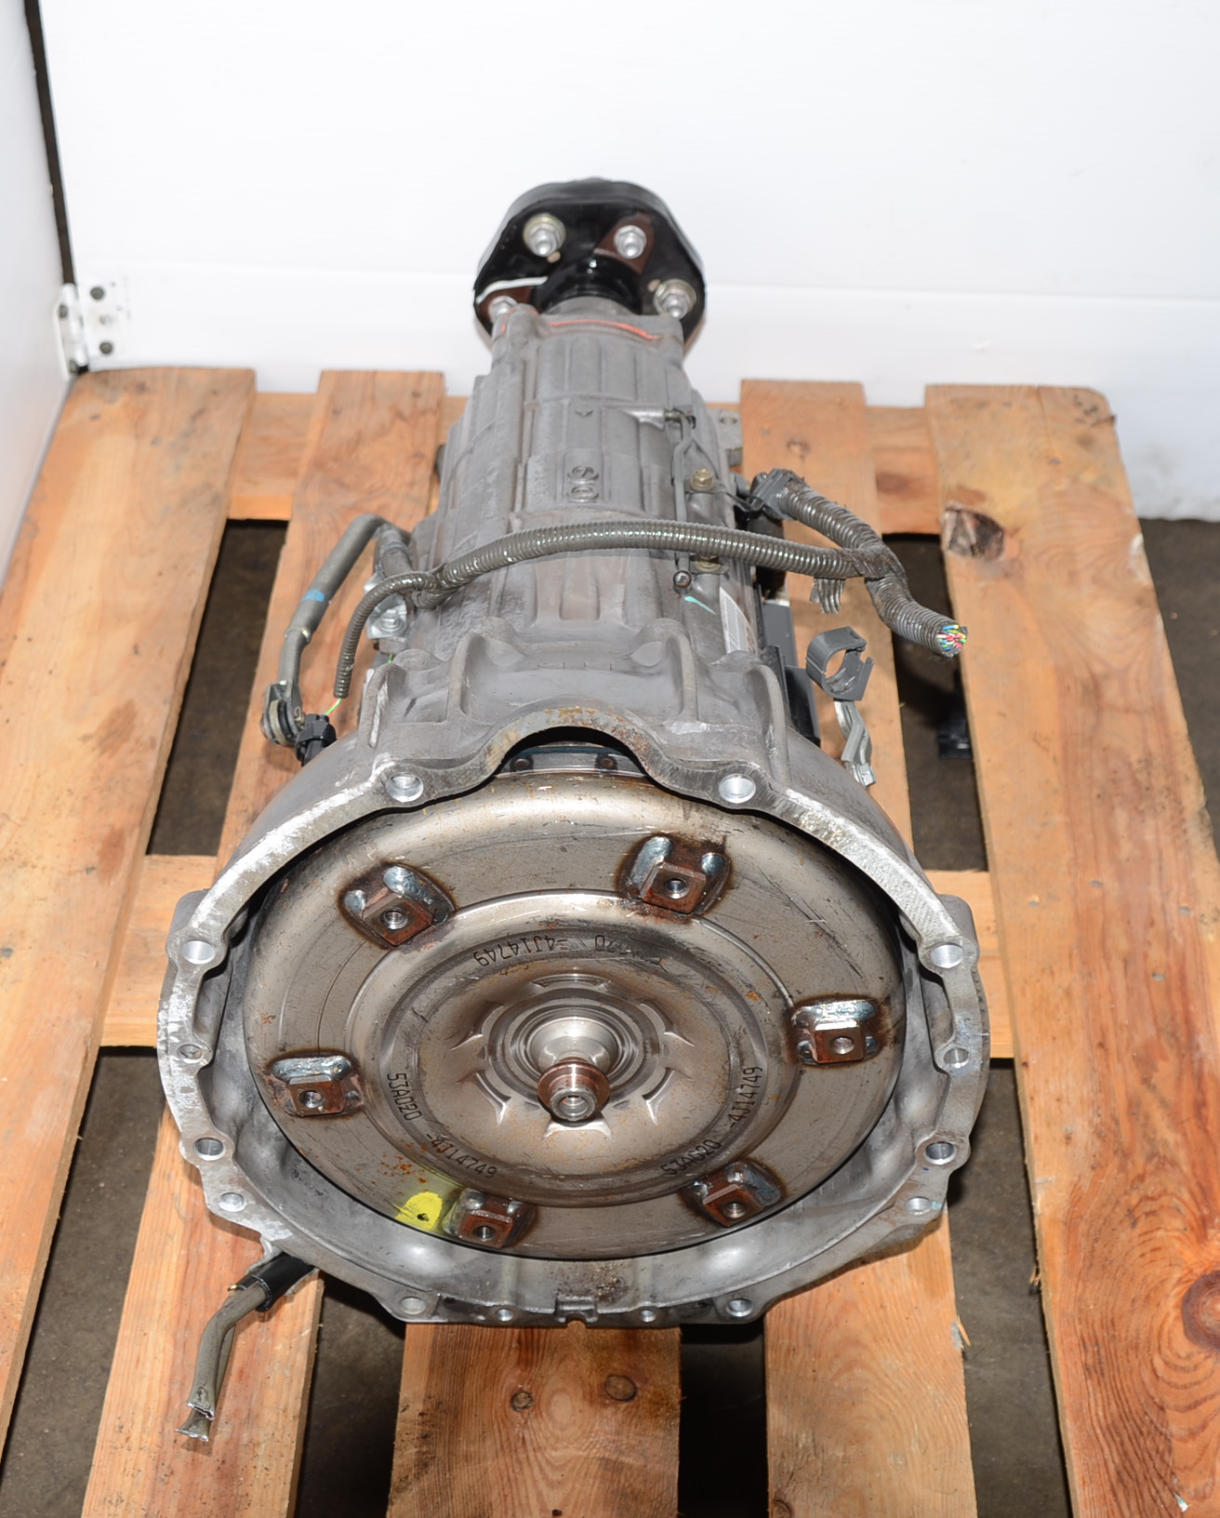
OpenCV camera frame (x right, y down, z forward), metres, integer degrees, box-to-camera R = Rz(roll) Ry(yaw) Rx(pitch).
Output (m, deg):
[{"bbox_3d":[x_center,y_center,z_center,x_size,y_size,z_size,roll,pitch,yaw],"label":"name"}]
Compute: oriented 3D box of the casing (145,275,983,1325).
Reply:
[{"bbox_3d":[-0.015,-0.102,1.304,0.375,0.405,0.789,1,40,0],"label":"casing"}]

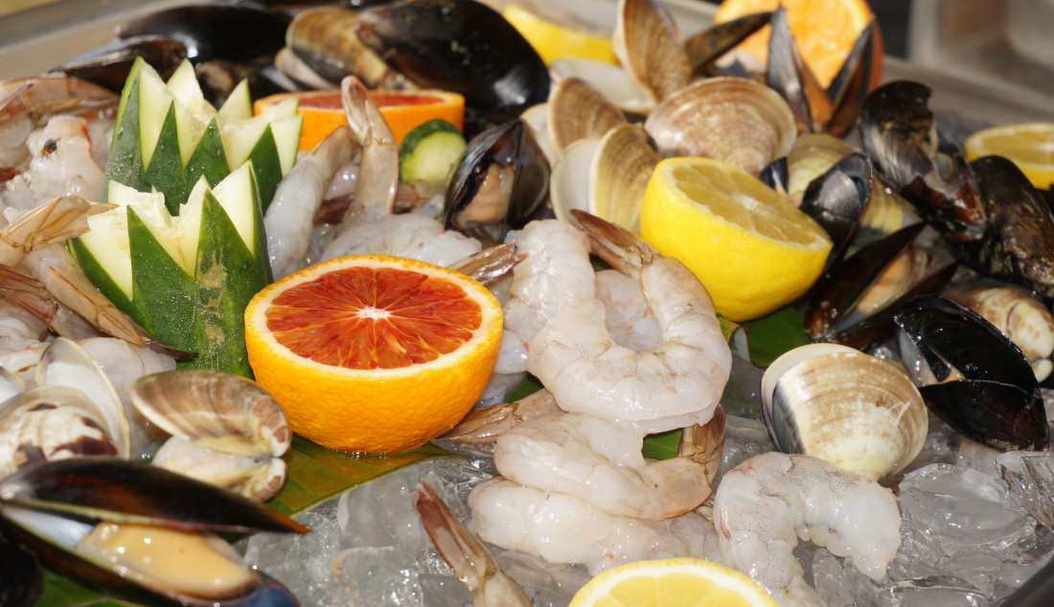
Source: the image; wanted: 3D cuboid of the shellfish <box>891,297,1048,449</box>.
[{"bbox_3d":[0.124,0.019,0.610,0.056,0.029,0.031,45,6,17],"label":"shellfish"}]

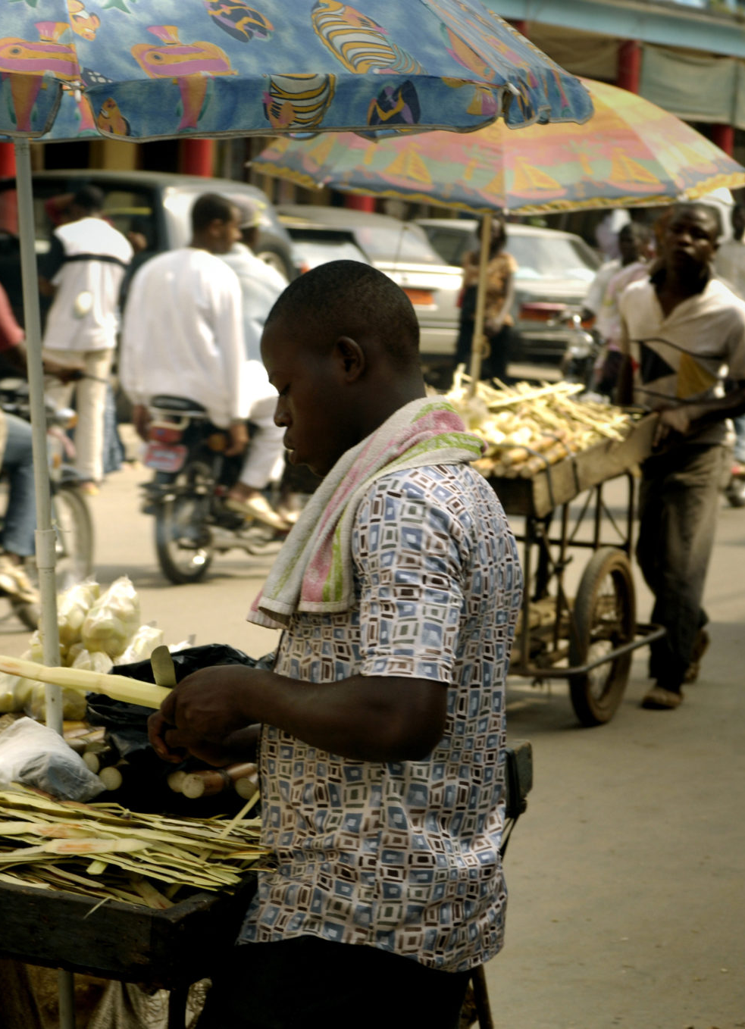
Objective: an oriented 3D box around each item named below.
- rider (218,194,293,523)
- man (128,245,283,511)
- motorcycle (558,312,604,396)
[{"bbox_3d":[-0.420,-0.680,17.000,0.550,1.420,0.750,4,5,28],"label":"rider"},{"bbox_3d":[-0.693,-0.662,16.600,0.540,1.360,0.680,3,5,23],"label":"man"},{"bbox_3d":[1.425,-0.721,23.395,0.740,1.080,1.950,4,5,18],"label":"motorcycle"}]

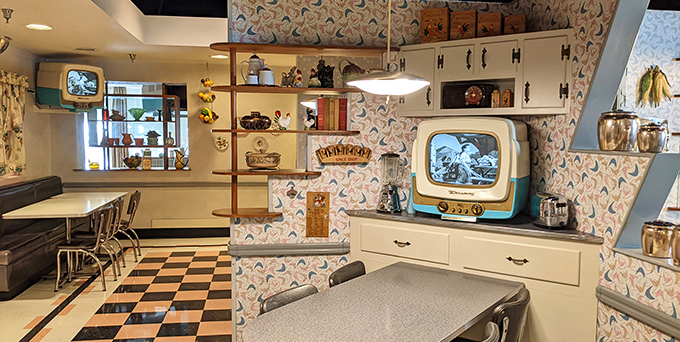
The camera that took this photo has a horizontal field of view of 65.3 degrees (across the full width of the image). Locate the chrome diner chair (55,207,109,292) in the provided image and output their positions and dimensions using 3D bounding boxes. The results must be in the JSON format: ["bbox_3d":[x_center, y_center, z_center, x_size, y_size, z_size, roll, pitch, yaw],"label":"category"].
[{"bbox_3d":[-2.607,0.766,5.432,0.530,0.830,0.420,0,4,-6],"label":"chrome diner chair"}]

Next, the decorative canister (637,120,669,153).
[{"bbox_3d":[1.432,-0.151,2.435,0.115,0.132,0.115,0,4,-9],"label":"decorative canister"}]

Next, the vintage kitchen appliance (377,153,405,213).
[{"bbox_3d":[0.332,0.081,3.480,0.180,0.390,0.180,1,4,0],"label":"vintage kitchen appliance"}]

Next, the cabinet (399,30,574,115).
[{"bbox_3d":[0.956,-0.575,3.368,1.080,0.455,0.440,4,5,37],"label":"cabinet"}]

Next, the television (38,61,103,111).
[{"bbox_3d":[-3.598,-1.133,7.117,0.510,0.560,0.625,8,7,32],"label":"television"}]

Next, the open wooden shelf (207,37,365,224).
[{"bbox_3d":[-0.267,-0.258,3.494,1.126,1.090,0.300,0,4,-9],"label":"open wooden shelf"}]

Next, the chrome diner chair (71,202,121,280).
[{"bbox_3d":[-2.727,0.726,5.999,0.530,0.830,0.420,0,4,-13],"label":"chrome diner chair"}]

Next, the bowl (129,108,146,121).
[{"bbox_3d":[-2.975,-0.831,7.779,0.245,0.187,0.230,0,4,-9],"label":"bowl"}]

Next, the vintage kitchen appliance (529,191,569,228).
[{"bbox_3d":[1.179,0.224,3.026,0.160,0.185,0.225,0,4,-9],"label":"vintage kitchen appliance"}]

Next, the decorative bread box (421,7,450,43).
[{"bbox_3d":[0.641,-0.929,3.446,0.188,0.216,0.125,3,5,36],"label":"decorative bread box"}]

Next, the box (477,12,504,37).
[{"bbox_3d":[0.920,-0.870,3.247,0.148,0.152,0.148,3,4,23],"label":"box"}]

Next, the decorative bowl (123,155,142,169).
[{"bbox_3d":[-3.054,-0.127,7.815,0.255,0.195,0.255,0,4,-9],"label":"decorative bowl"}]

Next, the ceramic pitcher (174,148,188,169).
[{"bbox_3d":[-2.380,-0.160,7.968,0.208,0.287,0.135,0,4,-9],"label":"ceramic pitcher"}]

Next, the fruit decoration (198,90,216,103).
[{"bbox_3d":[-1.936,-1.082,7.782,0.257,0.168,0.150,0,4,-9],"label":"fruit decoration"}]

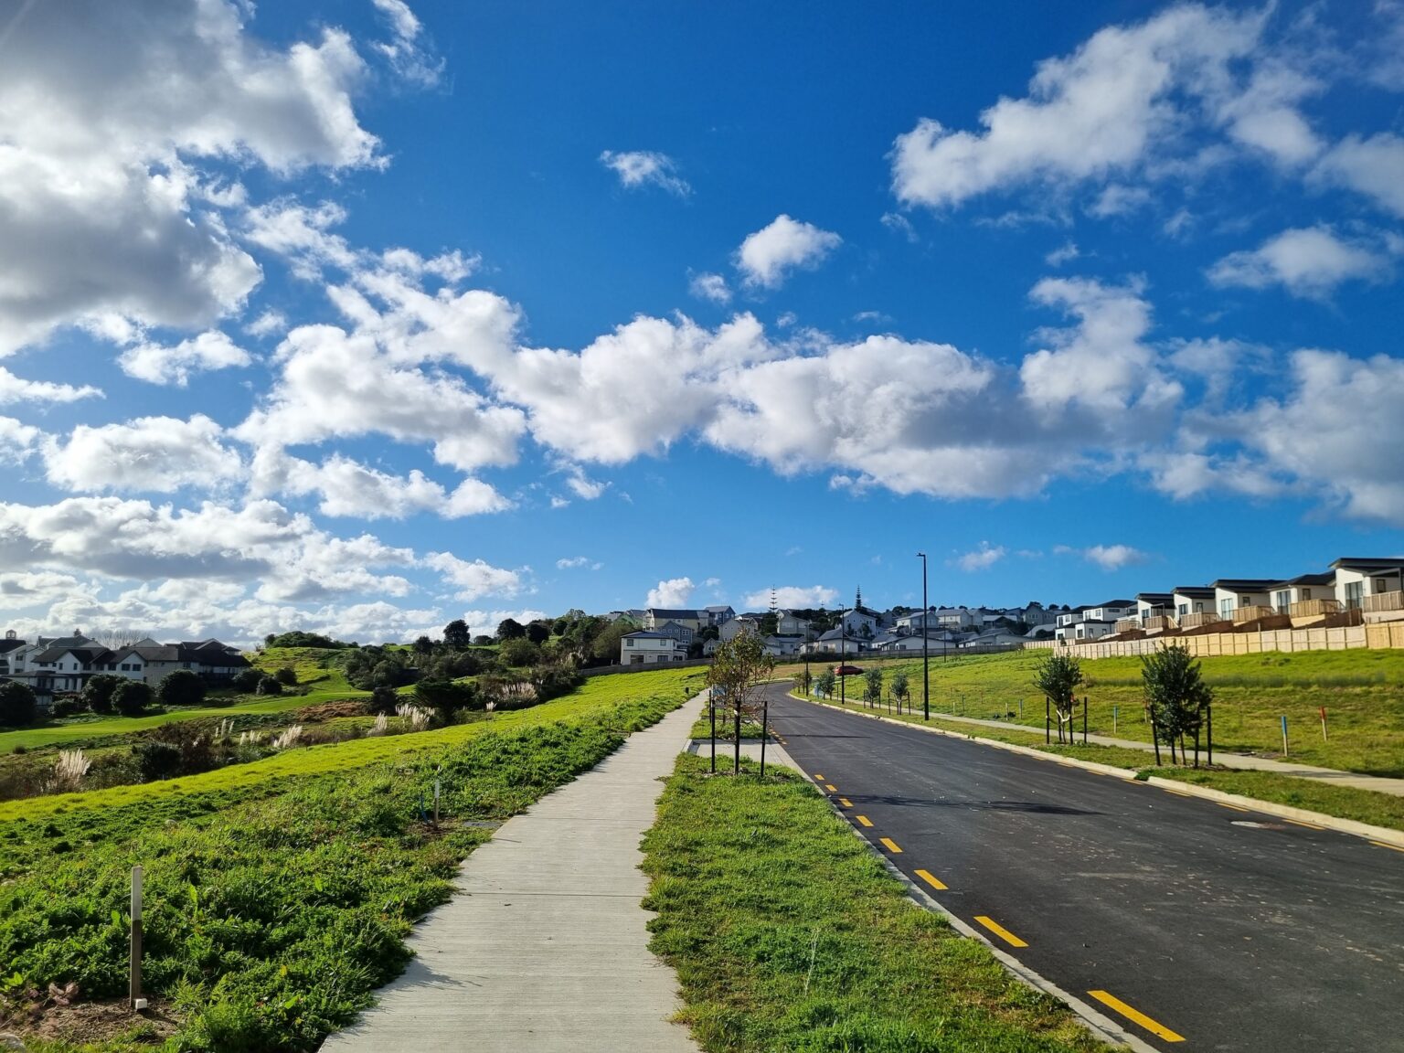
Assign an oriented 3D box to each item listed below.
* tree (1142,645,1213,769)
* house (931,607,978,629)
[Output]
[{"bbox_3d":[9.683,3.647,21.500,1.400,2.500,1.400,1,-8,0],"label":"tree"},{"bbox_3d":[85.832,31.540,358.000,12.000,7.200,9.000,-5,-10,37],"label":"house"}]

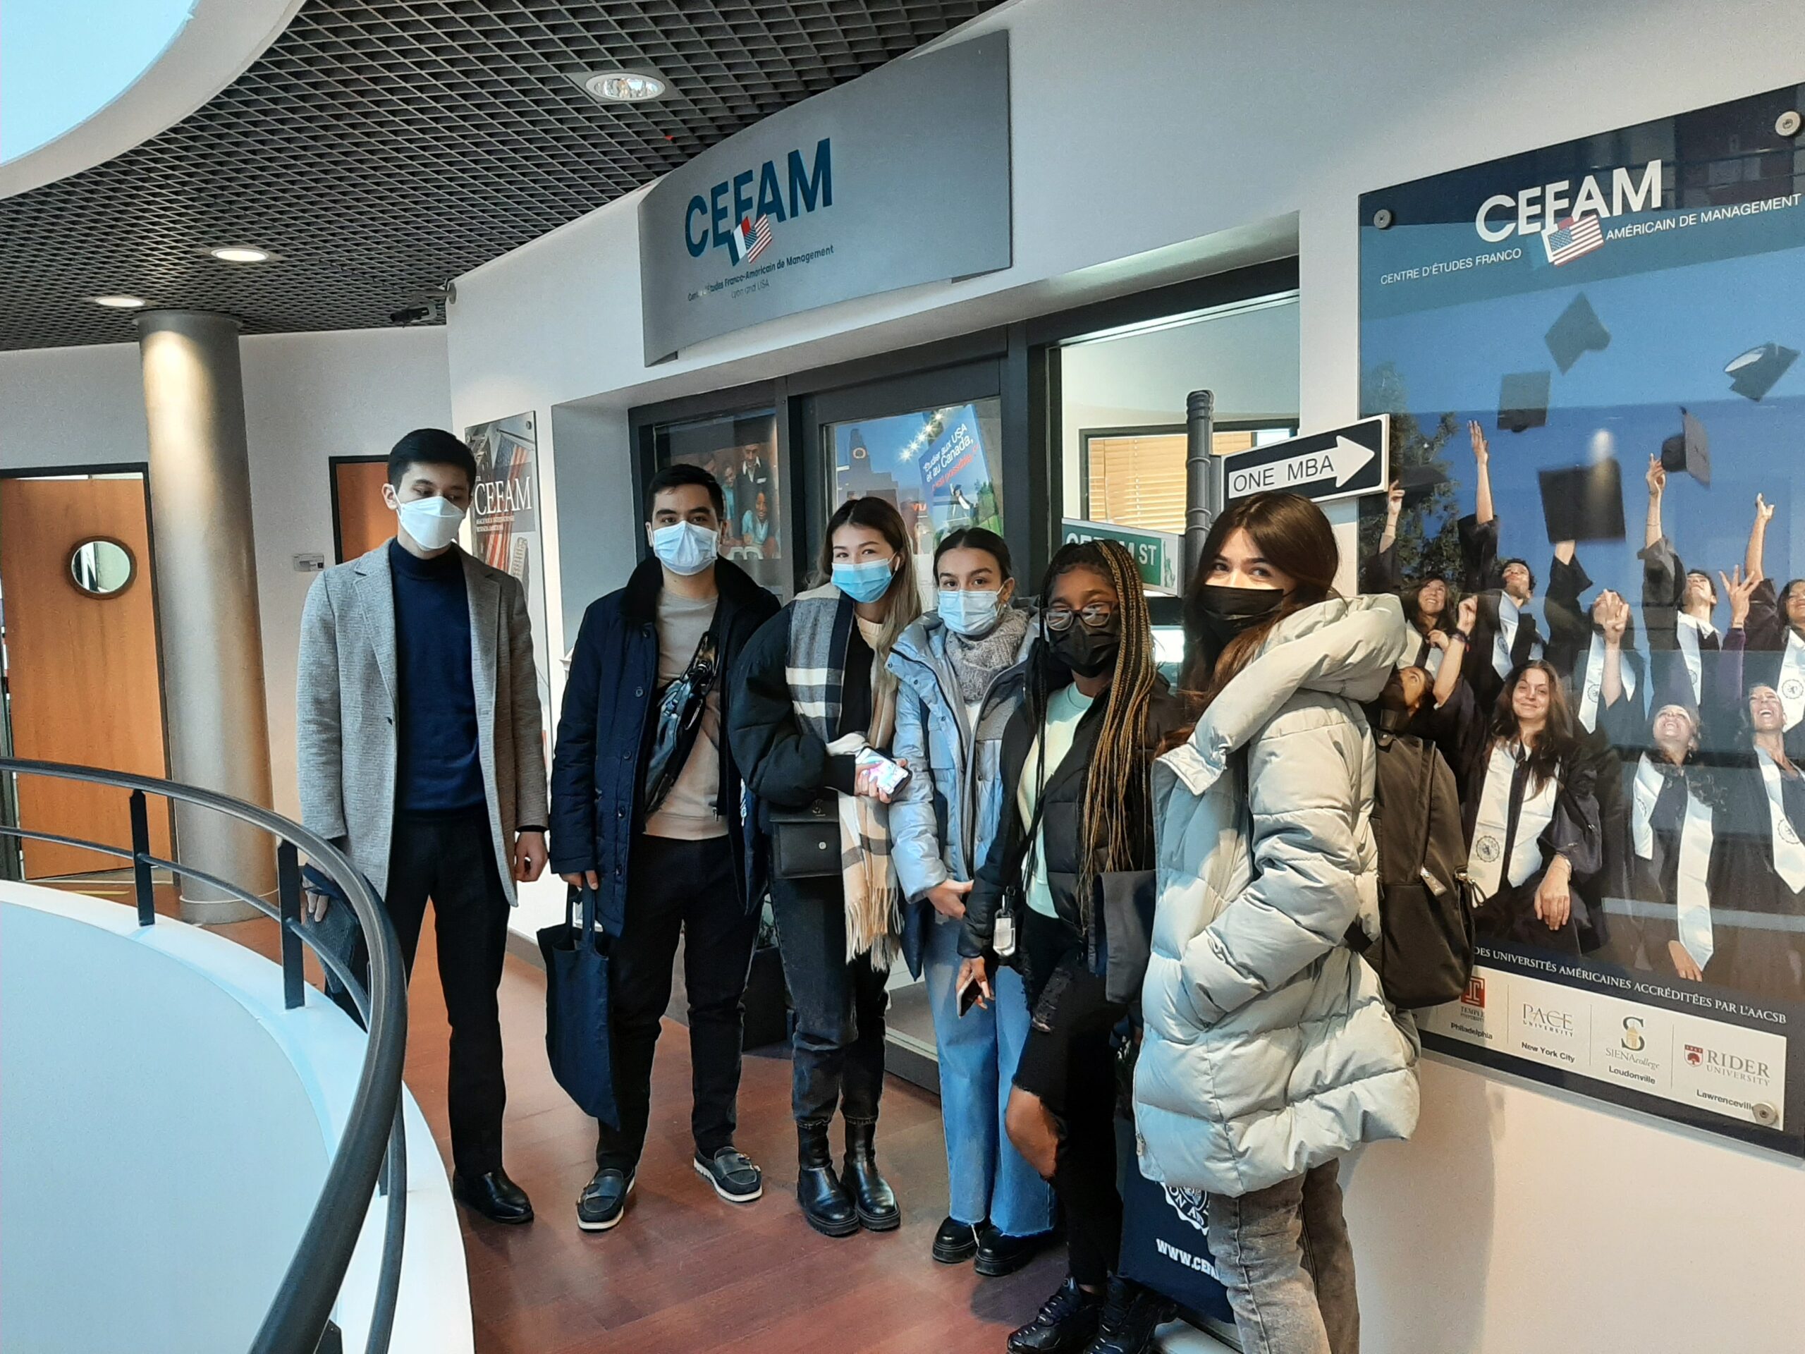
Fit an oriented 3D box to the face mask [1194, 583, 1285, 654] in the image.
[{"bbox_3d":[0.526,-0.091,2.110,0.138,0.110,0.085,1,6,30],"label":"face mask"}]

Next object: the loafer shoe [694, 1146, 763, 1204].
[{"bbox_3d":[-0.446,1.204,3.361,0.105,0.095,0.280,-4,5,-25],"label":"loafer shoe"}]

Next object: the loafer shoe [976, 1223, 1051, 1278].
[{"bbox_3d":[0.249,1.213,2.981,0.100,0.105,0.270,3,6,40],"label":"loafer shoe"}]

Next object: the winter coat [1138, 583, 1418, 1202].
[{"bbox_3d":[0.642,0.350,2.300,0.420,0.960,0.520,-3,5,-21],"label":"winter coat"}]

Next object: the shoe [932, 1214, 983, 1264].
[{"bbox_3d":[0.137,1.208,3.066,0.100,0.105,0.270,0,5,14],"label":"shoe"}]

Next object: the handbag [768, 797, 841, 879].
[{"bbox_3d":[-0.181,0.348,2.920,0.210,0.180,0.080,-4,5,-15],"label":"handbag"}]

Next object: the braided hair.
[{"bbox_3d":[0.369,0.091,2.600,0.240,0.700,0.270,0,5,19],"label":"braided hair"}]

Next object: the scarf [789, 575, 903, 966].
[{"bbox_3d":[-0.128,0.211,2.960,0.260,0.810,0.230,-3,5,-16],"label":"scarf"}]

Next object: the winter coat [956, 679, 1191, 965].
[{"bbox_3d":[0.330,0.265,2.530,0.480,0.510,0.320,2,6,36],"label":"winter coat"}]

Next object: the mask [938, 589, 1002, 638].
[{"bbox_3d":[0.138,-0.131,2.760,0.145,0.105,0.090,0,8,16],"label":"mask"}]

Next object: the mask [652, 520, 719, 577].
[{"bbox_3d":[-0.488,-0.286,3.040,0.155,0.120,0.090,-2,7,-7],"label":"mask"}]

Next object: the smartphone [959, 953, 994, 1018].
[{"bbox_3d":[0.147,0.590,2.630,0.009,0.073,0.150,22,46,27],"label":"smartphone"}]

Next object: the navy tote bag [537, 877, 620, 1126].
[{"bbox_3d":[-0.743,0.750,3.100,0.100,0.530,0.320,-4,6,-31],"label":"navy tote bag"}]

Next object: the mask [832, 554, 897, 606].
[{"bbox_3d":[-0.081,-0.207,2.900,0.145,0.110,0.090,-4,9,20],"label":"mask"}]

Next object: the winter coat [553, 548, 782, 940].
[{"bbox_3d":[-0.566,0.160,3.230,0.550,0.890,0.330,-2,5,-7],"label":"winter coat"}]

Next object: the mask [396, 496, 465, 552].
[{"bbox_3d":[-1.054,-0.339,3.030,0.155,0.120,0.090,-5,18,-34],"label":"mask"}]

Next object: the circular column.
[{"bbox_3d":[-3.104,-0.241,6.059,0.400,2.660,0.400,-4,5,-27],"label":"circular column"}]

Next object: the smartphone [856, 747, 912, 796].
[{"bbox_3d":[-0.052,0.201,2.890,0.152,0.011,0.074,28,59,37],"label":"smartphone"}]

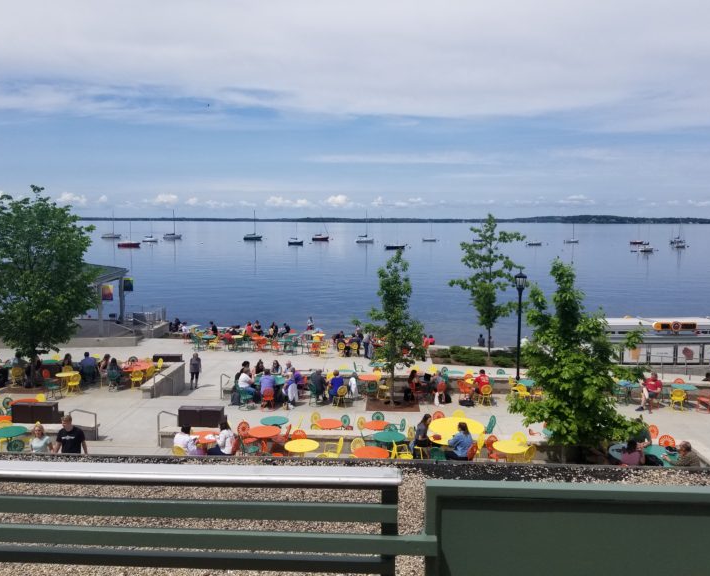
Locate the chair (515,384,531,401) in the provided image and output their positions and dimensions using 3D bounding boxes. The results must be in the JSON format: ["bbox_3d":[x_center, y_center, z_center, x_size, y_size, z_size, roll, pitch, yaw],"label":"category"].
[{"bbox_3d":[6.796,4.259,23.294,0.540,0.870,0.600,4,7,27],"label":"chair"}]

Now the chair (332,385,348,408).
[{"bbox_3d":[-0.556,3.968,21.396,0.530,0.810,0.550,-3,7,-27],"label":"chair"}]

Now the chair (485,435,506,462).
[{"bbox_3d":[3.778,4.373,15.229,0.580,0.870,0.550,6,9,41],"label":"chair"}]

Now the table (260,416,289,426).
[{"bbox_3d":[-2.661,4.766,19.095,0.910,0.730,0.910,0,7,0],"label":"table"}]

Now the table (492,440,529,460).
[{"bbox_3d":[3.840,4.261,14.179,0.900,0.730,0.900,0,7,0],"label":"table"}]

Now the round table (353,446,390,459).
[{"bbox_3d":[0.428,4.650,15.031,0.914,0.730,0.914,0,7,0],"label":"round table"}]

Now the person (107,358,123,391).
[{"bbox_3d":[-9.656,3.464,23.256,0.500,1.280,0.720,2,7,17],"label":"person"}]

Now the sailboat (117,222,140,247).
[{"bbox_3d":[-78.484,-18.738,200.547,7.700,9.300,2.400,0,7,0],"label":"sailboat"}]

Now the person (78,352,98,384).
[{"bbox_3d":[-12.109,3.555,26.243,0.550,1.320,0.800,0,7,-6],"label":"person"}]

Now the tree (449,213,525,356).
[{"bbox_3d":[7.450,-0.018,32.409,4.100,8.150,4.000,0,7,0],"label":"tree"}]

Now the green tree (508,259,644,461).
[{"bbox_3d":[5.737,2.134,15.040,3.400,5.760,3.400,0,7,0],"label":"green tree"}]

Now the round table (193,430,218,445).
[{"bbox_3d":[-3.985,4.373,15.515,0.900,0.730,0.900,0,7,0],"label":"round table"}]

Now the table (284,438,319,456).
[{"bbox_3d":[-1.402,4.575,15.431,0.914,0.740,0.914,0,7,0],"label":"table"}]

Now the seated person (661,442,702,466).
[{"bbox_3d":[7.883,4.299,13.911,0.800,1.250,0.540,2,7,13],"label":"seated person"}]

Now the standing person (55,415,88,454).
[{"bbox_3d":[-5.924,3.520,12.003,0.520,1.800,0.330,-1,7,-7],"label":"standing person"}]

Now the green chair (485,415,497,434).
[{"bbox_3d":[4.374,4.717,19.211,0.600,0.870,0.540,-2,7,-22],"label":"green chair"}]

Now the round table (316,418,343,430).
[{"bbox_3d":[-0.829,4.811,18.894,0.900,0.730,0.900,0,7,0],"label":"round table"}]

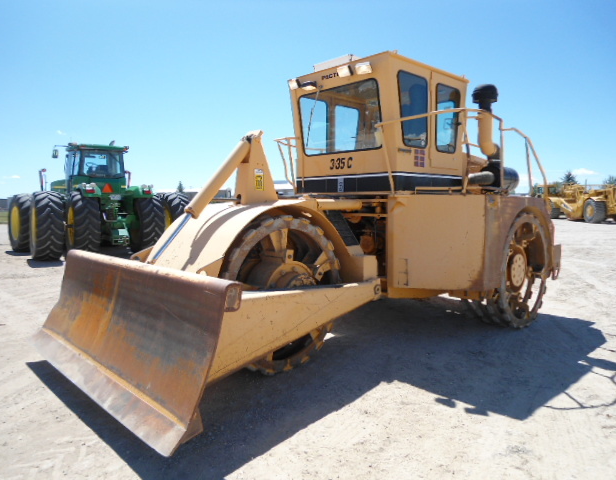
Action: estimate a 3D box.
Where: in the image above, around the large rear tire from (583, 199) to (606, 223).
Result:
[{"bbox_3d":[23.046,-2.304,38.536,0.750,1.930,1.930,0,4,-3],"label":"large rear tire"}]

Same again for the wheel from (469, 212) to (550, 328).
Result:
[{"bbox_3d":[2.508,0.372,6.331,1.460,1.460,0.680,-4,6,-44],"label":"wheel"}]

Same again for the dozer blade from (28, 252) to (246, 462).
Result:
[{"bbox_3d":[-1.623,0.672,3.965,0.520,1.000,2.950,-4,6,-44],"label":"dozer blade"}]

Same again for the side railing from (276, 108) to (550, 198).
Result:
[{"bbox_3d":[1.170,-1.037,6.522,2.700,0.980,3.050,-4,6,-44],"label":"side railing"}]

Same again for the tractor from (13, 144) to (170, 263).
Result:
[{"bbox_3d":[-7.274,-1.360,15.667,4.300,3.500,6.800,-4,6,-42],"label":"tractor"}]

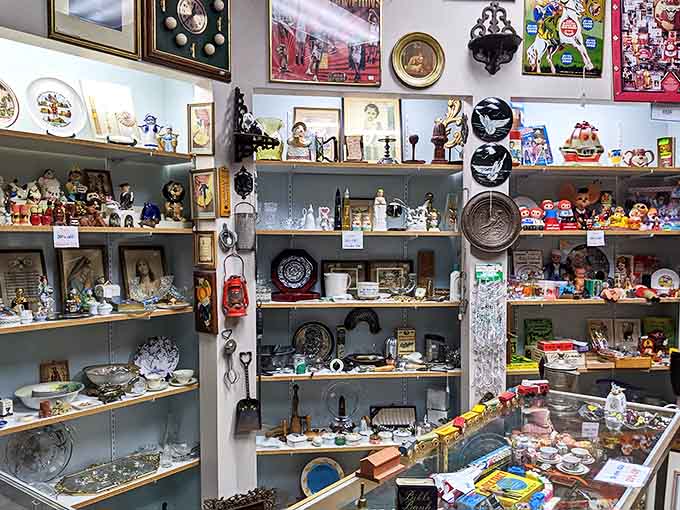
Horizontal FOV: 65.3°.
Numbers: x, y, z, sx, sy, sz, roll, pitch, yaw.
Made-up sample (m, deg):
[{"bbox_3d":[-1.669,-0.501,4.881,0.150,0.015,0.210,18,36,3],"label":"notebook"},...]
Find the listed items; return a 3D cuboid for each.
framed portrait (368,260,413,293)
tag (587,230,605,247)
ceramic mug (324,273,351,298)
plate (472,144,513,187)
[{"bbox_3d":[0.275,0.132,2.852,0.252,0.200,0.020,0,-8,-6],"label":"framed portrait"},{"bbox_3d":[1.325,-0.084,2.748,0.096,0.082,0.004,0,2,-6],"label":"tag"},{"bbox_3d":[-0.010,0.162,2.750,0.140,0.129,0.113,0,2,-6],"label":"ceramic mug"},{"bbox_3d":[0.726,-0.427,2.540,0.204,0.204,0.022,0,2,-6],"label":"plate"}]

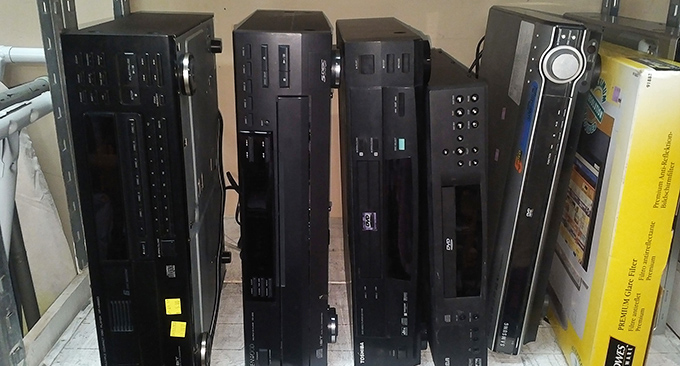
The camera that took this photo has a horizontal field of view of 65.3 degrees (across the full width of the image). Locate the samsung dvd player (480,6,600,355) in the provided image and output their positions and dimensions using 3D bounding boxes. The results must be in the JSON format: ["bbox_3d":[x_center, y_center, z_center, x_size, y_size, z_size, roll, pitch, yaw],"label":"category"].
[{"bbox_3d":[0.272,-0.037,0.835,0.063,0.430,0.370,4,22,4],"label":"samsung dvd player"}]

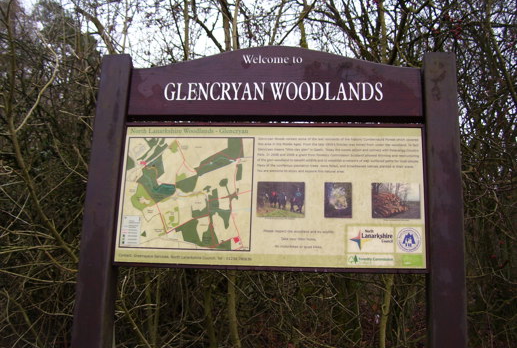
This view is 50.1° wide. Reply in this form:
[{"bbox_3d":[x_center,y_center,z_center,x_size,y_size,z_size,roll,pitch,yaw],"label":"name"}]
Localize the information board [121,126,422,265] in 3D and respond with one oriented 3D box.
[{"bbox_3d":[0.044,0.086,2.167,1.200,0.565,0.040,1,-13,4],"label":"information board"}]

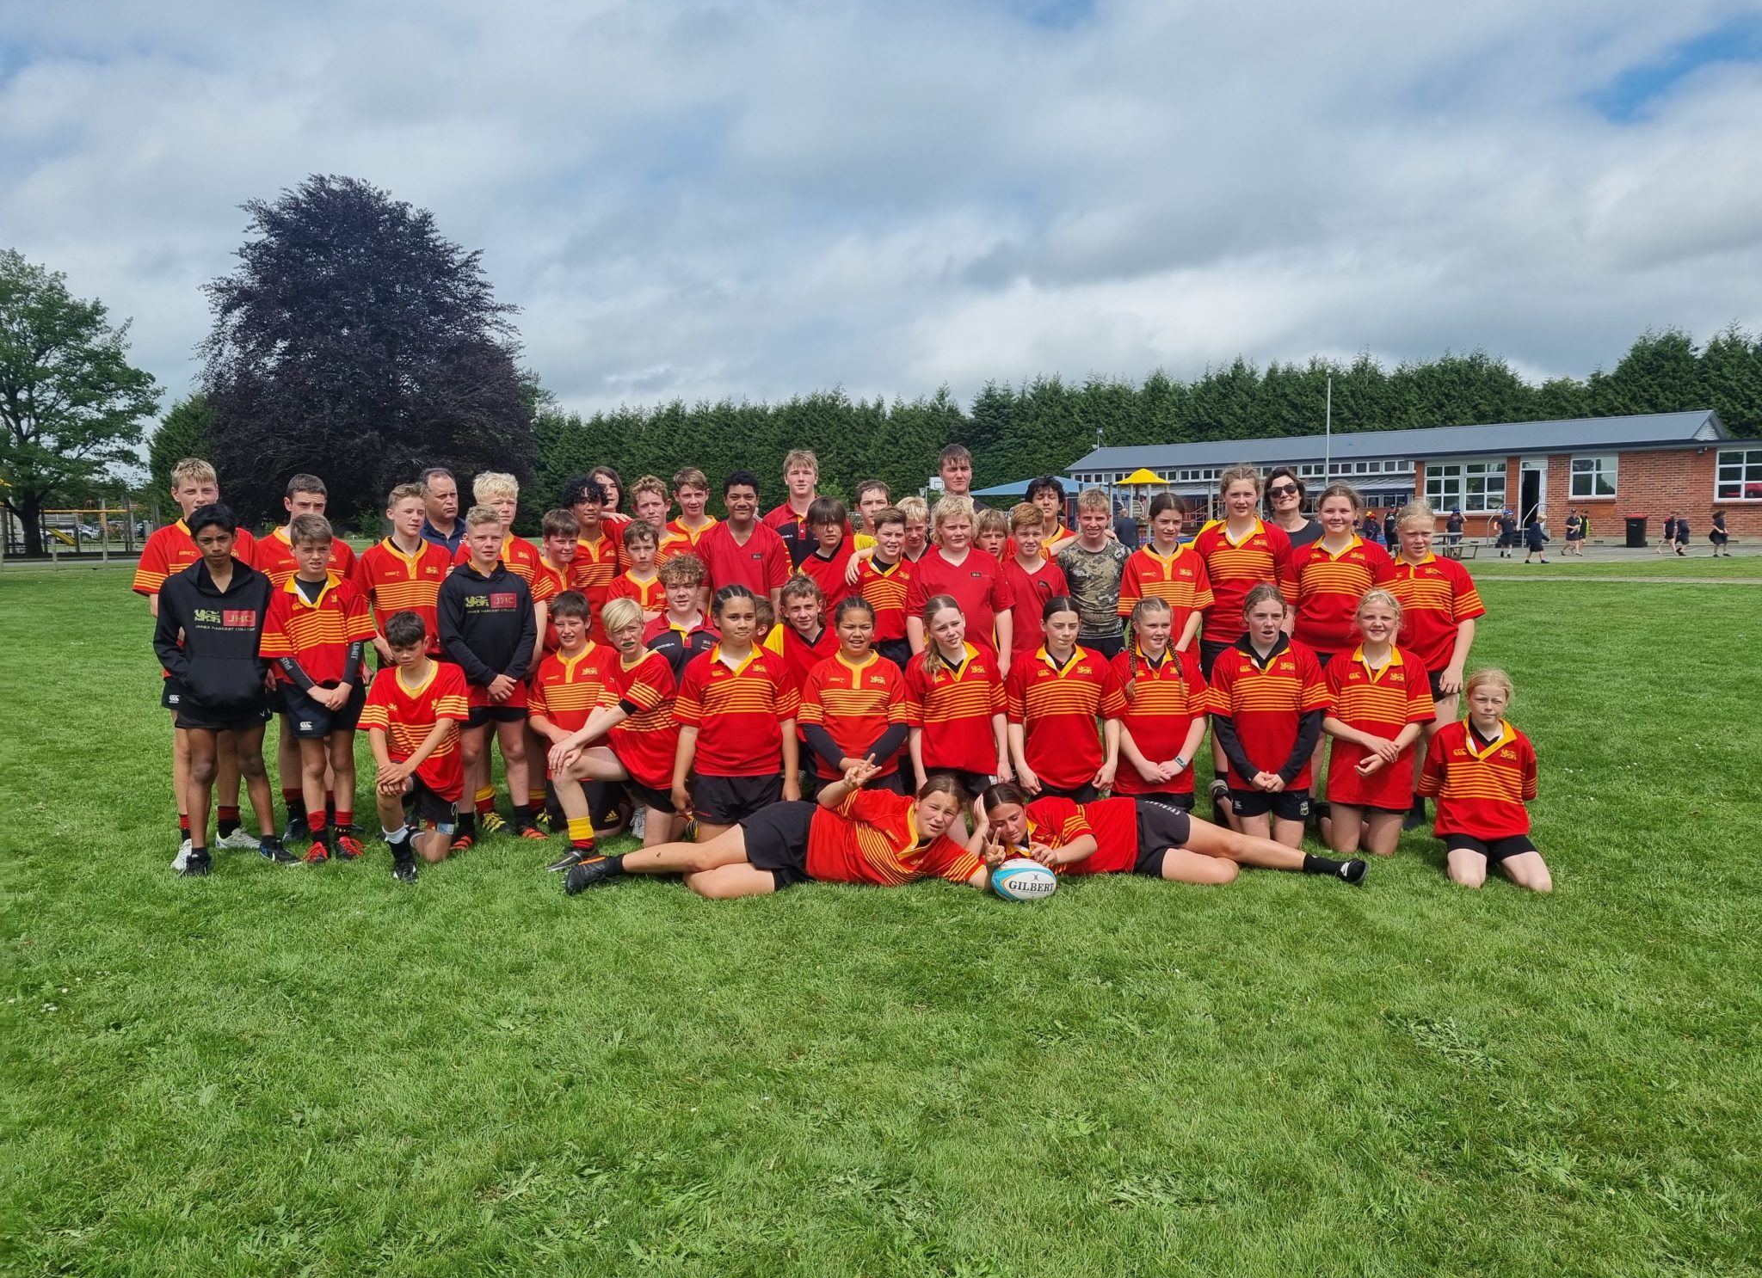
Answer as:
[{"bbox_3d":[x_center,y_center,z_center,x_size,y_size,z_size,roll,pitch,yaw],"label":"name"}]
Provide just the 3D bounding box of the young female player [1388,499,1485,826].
[{"bbox_3d":[2.547,0.115,6.142,0.500,1.518,0.290,2,6,23],"label":"young female player"}]

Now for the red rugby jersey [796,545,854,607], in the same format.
[{"bbox_3d":[-0.261,-0.166,6.700,0.460,0.620,0.260,-1,6,-3],"label":"red rugby jersey"}]

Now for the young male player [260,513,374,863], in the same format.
[{"bbox_3d":[-2.460,0.199,5.774,0.500,1.490,0.320,-3,6,-21],"label":"young male player"}]

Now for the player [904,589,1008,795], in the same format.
[{"bbox_3d":[0.354,0.362,6.130,0.480,1.120,0.500,0,6,5],"label":"player"}]

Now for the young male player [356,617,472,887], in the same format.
[{"bbox_3d":[-2.022,0.411,5.721,0.470,1.073,0.720,-2,6,-18],"label":"young male player"}]

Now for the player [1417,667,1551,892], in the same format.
[{"bbox_3d":[2.551,0.540,5.580,0.530,0.855,0.550,1,6,14],"label":"player"}]

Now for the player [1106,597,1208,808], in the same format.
[{"bbox_3d":[1.272,0.365,6.100,0.470,1.110,0.500,1,6,10],"label":"player"}]

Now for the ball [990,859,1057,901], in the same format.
[{"bbox_3d":[0.562,0.927,5.235,0.270,0.175,0.185,-2,6,-12],"label":"ball"}]

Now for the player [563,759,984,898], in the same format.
[{"bbox_3d":[-0.432,0.762,5.429,1.680,0.480,0.500,-1,6,0],"label":"player"}]

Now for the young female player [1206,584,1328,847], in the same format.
[{"bbox_3d":[1.773,0.321,6.122,0.540,1.180,0.620,0,6,6],"label":"young female player"}]

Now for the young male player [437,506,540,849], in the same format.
[{"bbox_3d":[-1.819,0.161,6.173,0.480,1.560,0.380,-2,6,-16],"label":"young male player"}]

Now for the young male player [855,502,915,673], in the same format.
[{"bbox_3d":[0.036,0.076,6.960,0.440,1.540,0.330,-1,6,-4],"label":"young male player"}]

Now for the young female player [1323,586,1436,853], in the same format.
[{"bbox_3d":[2.196,0.332,5.908,0.500,1.137,0.580,1,6,13],"label":"young female player"}]

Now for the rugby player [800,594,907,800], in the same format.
[{"bbox_3d":[-0.124,0.364,6.130,0.510,1.120,0.500,0,6,-1],"label":"rugby player"}]

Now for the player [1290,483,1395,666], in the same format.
[{"bbox_3d":[2.184,0.069,6.229,0.500,1.597,0.290,2,6,19],"label":"player"}]

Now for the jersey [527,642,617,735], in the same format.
[{"bbox_3d":[-1.441,0.343,6.200,0.460,0.640,0.270,-1,6,-11],"label":"jersey"}]

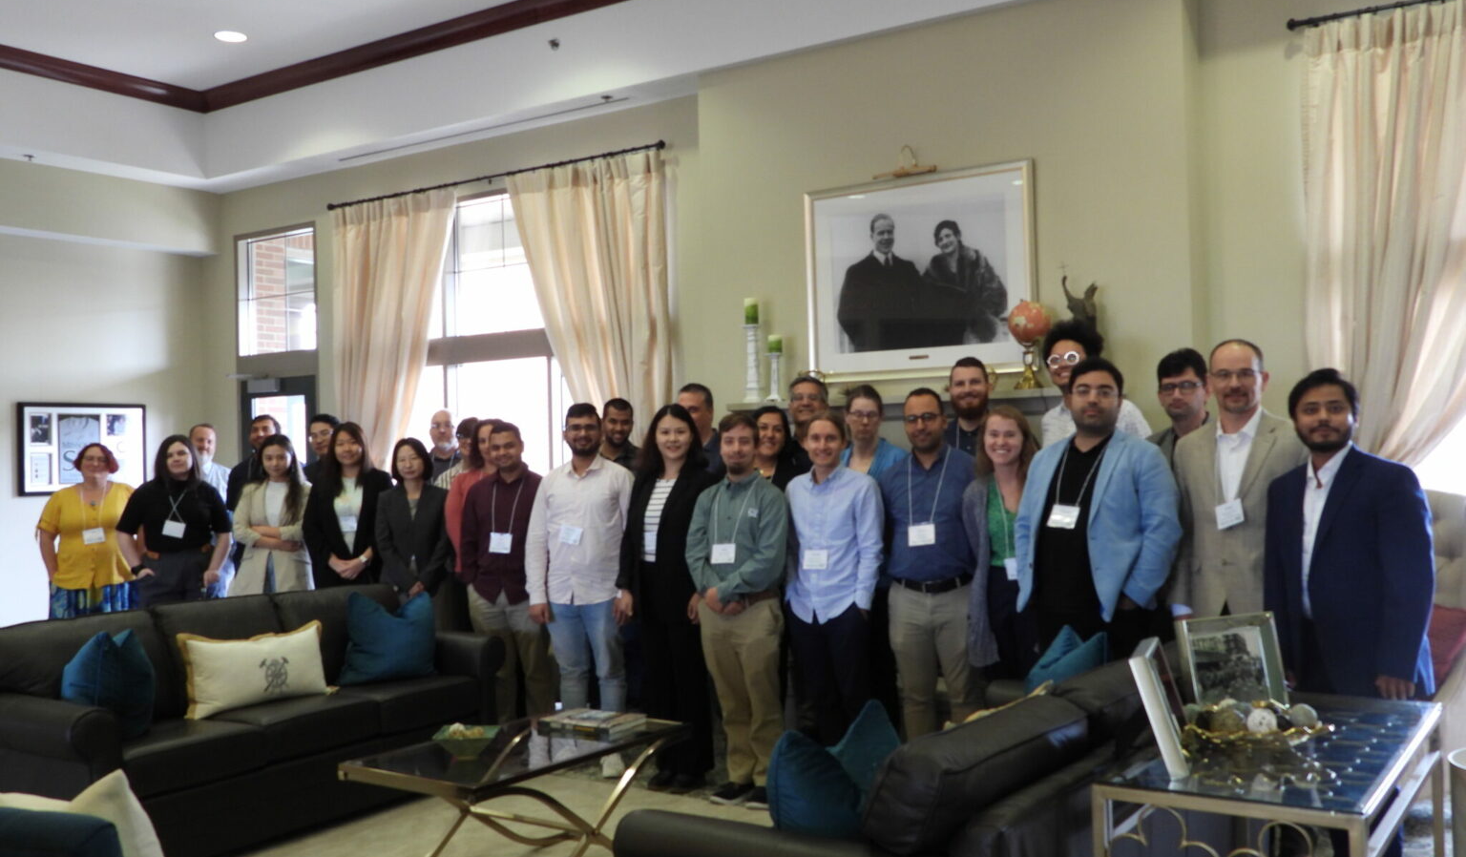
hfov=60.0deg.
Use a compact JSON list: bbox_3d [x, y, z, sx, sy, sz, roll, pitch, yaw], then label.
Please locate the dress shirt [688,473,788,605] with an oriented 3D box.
[{"bbox_3d":[0.019,0.463,5.400,0.440,0.550,0.270,-2,-1,15],"label":"dress shirt"}]

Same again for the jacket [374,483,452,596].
[{"bbox_3d":[-1.682,0.595,6.700,0.430,0.610,0.270,-2,0,-12],"label":"jacket"}]

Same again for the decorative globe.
[{"bbox_3d":[1.425,-0.503,6.070,0.215,0.220,0.215,-2,-1,34],"label":"decorative globe"}]

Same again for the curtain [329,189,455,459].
[{"bbox_3d":[-2.360,0.017,8.941,1.187,3.307,0.160,-2,-1,34],"label":"curtain"}]

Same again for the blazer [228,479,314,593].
[{"bbox_3d":[-2.446,0.630,6.750,0.450,0.720,0.320,-1,-1,-15],"label":"blazer"}]

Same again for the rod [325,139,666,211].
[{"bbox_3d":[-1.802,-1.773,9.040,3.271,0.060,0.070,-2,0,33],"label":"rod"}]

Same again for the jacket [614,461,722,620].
[{"bbox_3d":[-0.296,0.527,5.820,0.460,0.700,0.260,-2,0,13],"label":"jacket"}]

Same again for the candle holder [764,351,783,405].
[{"bbox_3d":[0.220,-0.273,6.880,0.100,0.285,0.100,-2,-1,34],"label":"candle holder"}]

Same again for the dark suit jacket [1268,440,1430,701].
[{"bbox_3d":[1.845,0.426,3.800,0.300,0.730,0.490,-1,-1,-45],"label":"dark suit jacket"}]

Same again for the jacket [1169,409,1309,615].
[{"bbox_3d":[1.703,0.301,4.250,0.480,0.720,0.280,-2,-1,34],"label":"jacket"}]

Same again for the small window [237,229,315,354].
[{"bbox_3d":[-3.610,-1.088,10.080,0.980,0.980,0.100,-2,-1,33],"label":"small window"}]

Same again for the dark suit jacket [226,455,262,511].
[{"bbox_3d":[-2.705,0.510,7.400,0.480,0.700,0.280,-2,0,-16],"label":"dark suit jacket"}]

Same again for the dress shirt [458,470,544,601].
[{"bbox_3d":[-1.088,0.510,6.050,0.450,0.650,0.280,-2,0,-7],"label":"dress shirt"}]

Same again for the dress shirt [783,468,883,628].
[{"bbox_3d":[0.429,0.503,5.500,0.450,0.690,0.260,-2,0,21],"label":"dress shirt"}]

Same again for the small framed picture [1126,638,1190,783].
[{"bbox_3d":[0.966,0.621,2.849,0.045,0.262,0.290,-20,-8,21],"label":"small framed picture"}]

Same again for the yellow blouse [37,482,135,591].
[{"bbox_3d":[-3.317,0.562,6.600,0.520,0.580,0.320,-1,0,-27],"label":"yellow blouse"}]

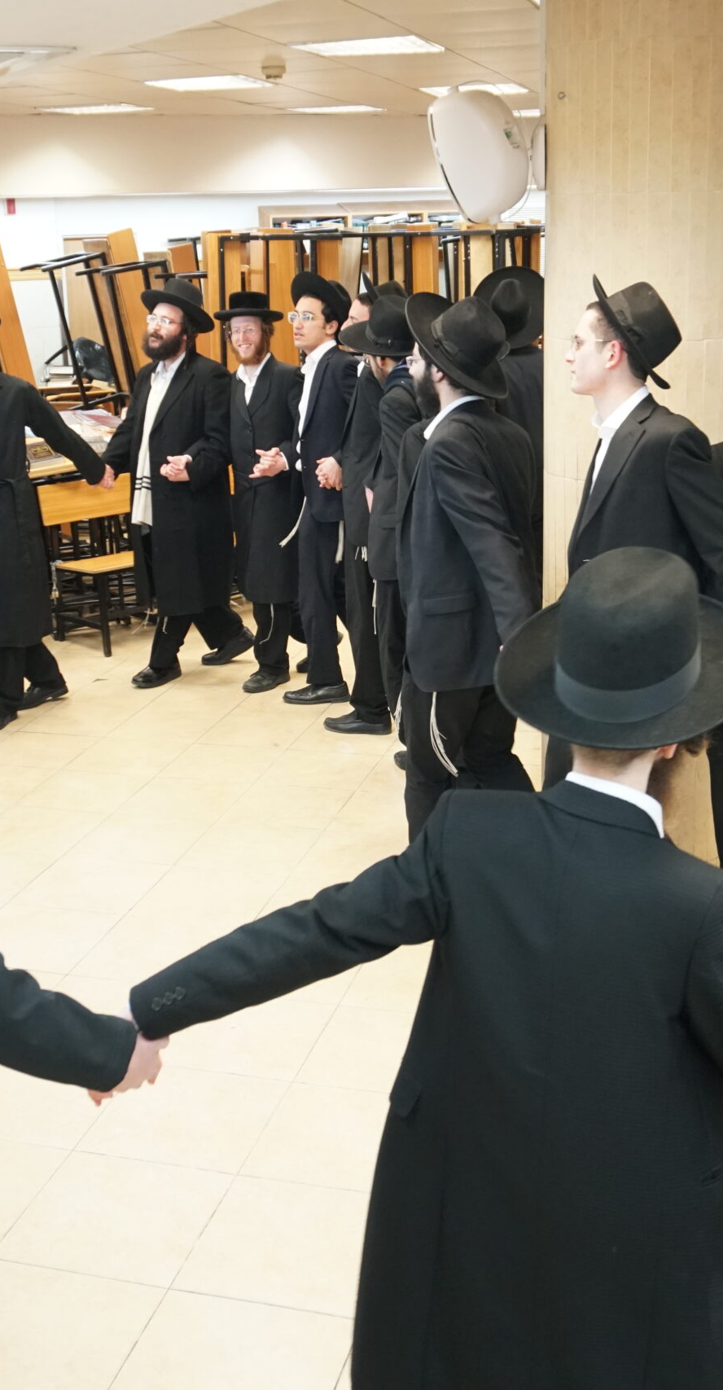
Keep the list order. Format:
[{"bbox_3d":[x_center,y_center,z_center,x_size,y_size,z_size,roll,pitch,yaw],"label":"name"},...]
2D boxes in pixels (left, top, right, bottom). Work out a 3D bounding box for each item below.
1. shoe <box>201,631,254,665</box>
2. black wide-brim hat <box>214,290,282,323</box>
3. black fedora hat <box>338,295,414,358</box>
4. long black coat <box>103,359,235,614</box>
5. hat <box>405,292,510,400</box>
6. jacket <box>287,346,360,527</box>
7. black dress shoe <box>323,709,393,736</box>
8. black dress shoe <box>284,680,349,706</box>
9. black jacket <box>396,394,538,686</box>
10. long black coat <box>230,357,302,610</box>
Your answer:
[{"bbox_3d":[-0.653,-0.226,7.600,0.285,0.115,0.105,-30,21,-4],"label":"shoe"},{"bbox_3d":[-0.501,-1.688,6.800,0.300,0.130,0.330,-1,15,2],"label":"black wide-brim hat"},{"bbox_3d":[0.111,-1.339,5.655,0.370,0.150,0.330,22,26,28],"label":"black fedora hat"},{"bbox_3d":[-0.885,-0.976,7.220,0.580,1.180,0.400,12,22,38],"label":"long black coat"},{"bbox_3d":[0.288,-0.964,4.170,0.370,0.145,0.340,47,34,12],"label":"hat"},{"bbox_3d":[-0.149,-1.117,6.747,0.340,0.780,0.450,-11,19,-29],"label":"jacket"},{"bbox_3d":[-0.013,0.088,6.582,0.295,0.105,0.105,3,17,15],"label":"black dress shoe"},{"bbox_3d":[-0.201,-0.028,6.979,0.295,0.105,0.105,0,17,4],"label":"black dress shoe"},{"bbox_3d":[0.304,-0.423,4.370,0.370,0.790,0.480,5,18,19],"label":"black jacket"},{"bbox_3d":[-0.445,-0.967,7.104,0.480,1.120,0.330,6,18,22],"label":"long black coat"}]

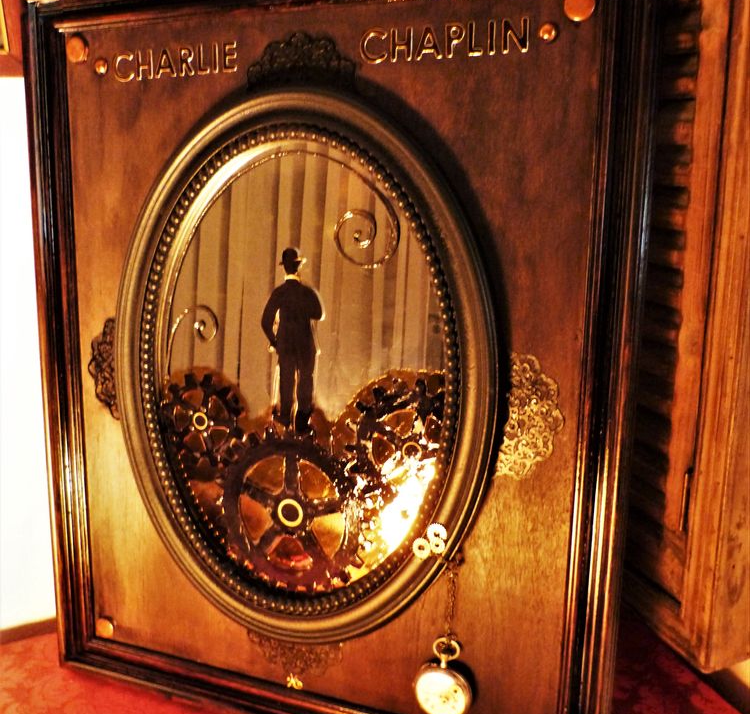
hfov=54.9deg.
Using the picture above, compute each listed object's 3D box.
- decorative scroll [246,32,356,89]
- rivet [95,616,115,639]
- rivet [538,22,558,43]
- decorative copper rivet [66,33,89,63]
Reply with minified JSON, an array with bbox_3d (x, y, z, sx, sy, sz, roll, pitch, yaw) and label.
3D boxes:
[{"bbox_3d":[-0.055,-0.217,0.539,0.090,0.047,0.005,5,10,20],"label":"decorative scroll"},{"bbox_3d":[-0.260,0.261,0.694,0.020,0.020,0.006,5,10,20],"label":"rivet"},{"bbox_3d":[0.114,-0.214,0.476,0.011,0.011,0.005,5,10,20],"label":"rivet"},{"bbox_3d":[-0.251,-0.259,0.607,0.020,0.020,0.006,5,10,20],"label":"decorative copper rivet"}]

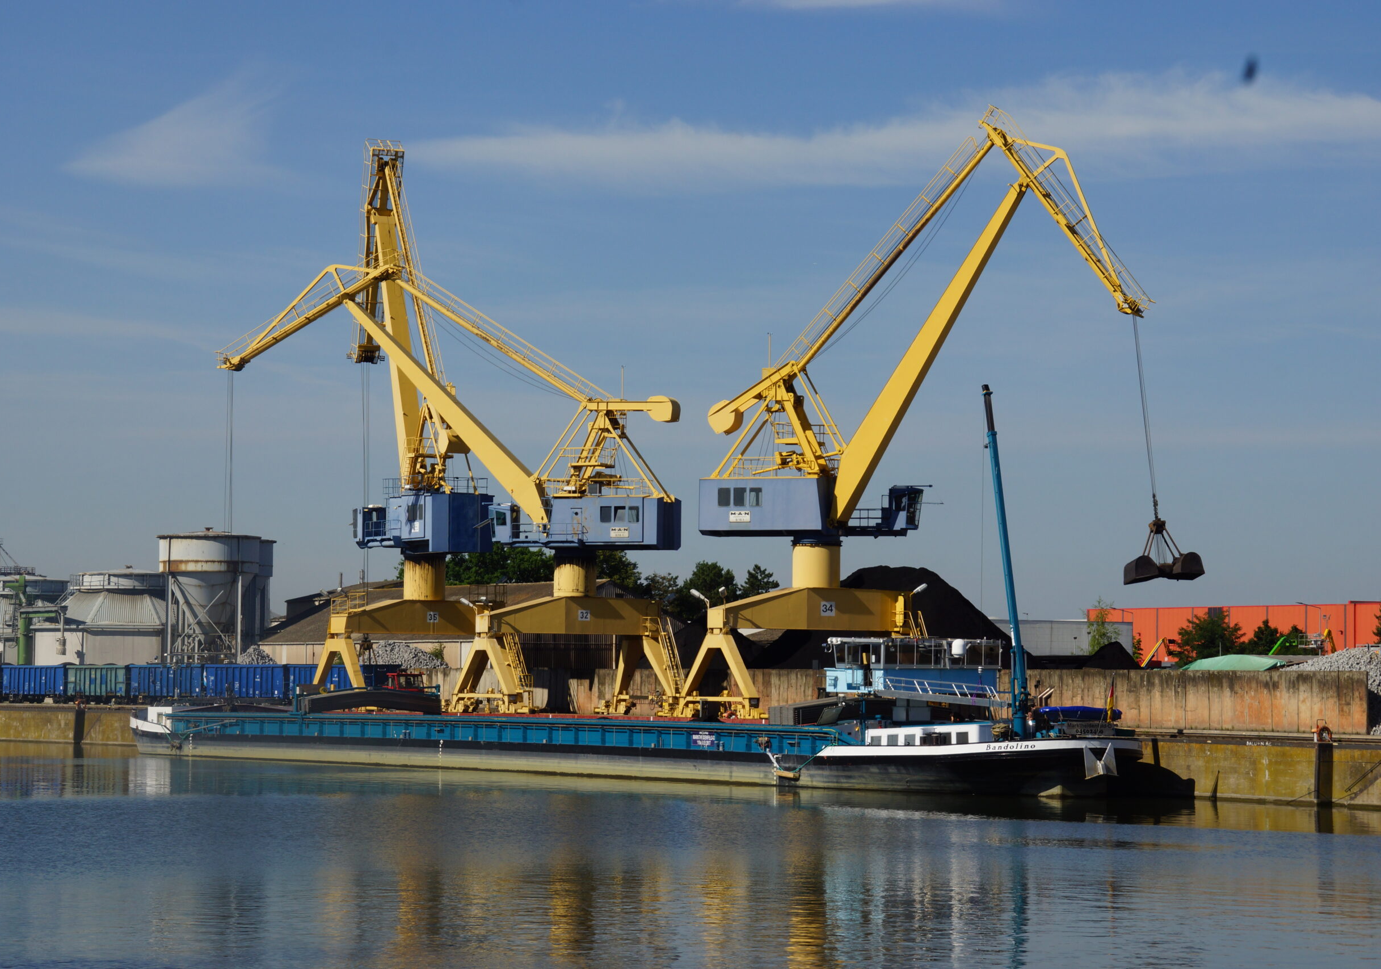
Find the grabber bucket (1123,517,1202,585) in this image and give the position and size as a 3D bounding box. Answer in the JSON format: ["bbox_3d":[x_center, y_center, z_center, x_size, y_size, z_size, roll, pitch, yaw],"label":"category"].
[{"bbox_3d":[25.117,3.525,192.960,3.700,3.300,2.000,-5,-3,-16],"label":"grabber bucket"}]

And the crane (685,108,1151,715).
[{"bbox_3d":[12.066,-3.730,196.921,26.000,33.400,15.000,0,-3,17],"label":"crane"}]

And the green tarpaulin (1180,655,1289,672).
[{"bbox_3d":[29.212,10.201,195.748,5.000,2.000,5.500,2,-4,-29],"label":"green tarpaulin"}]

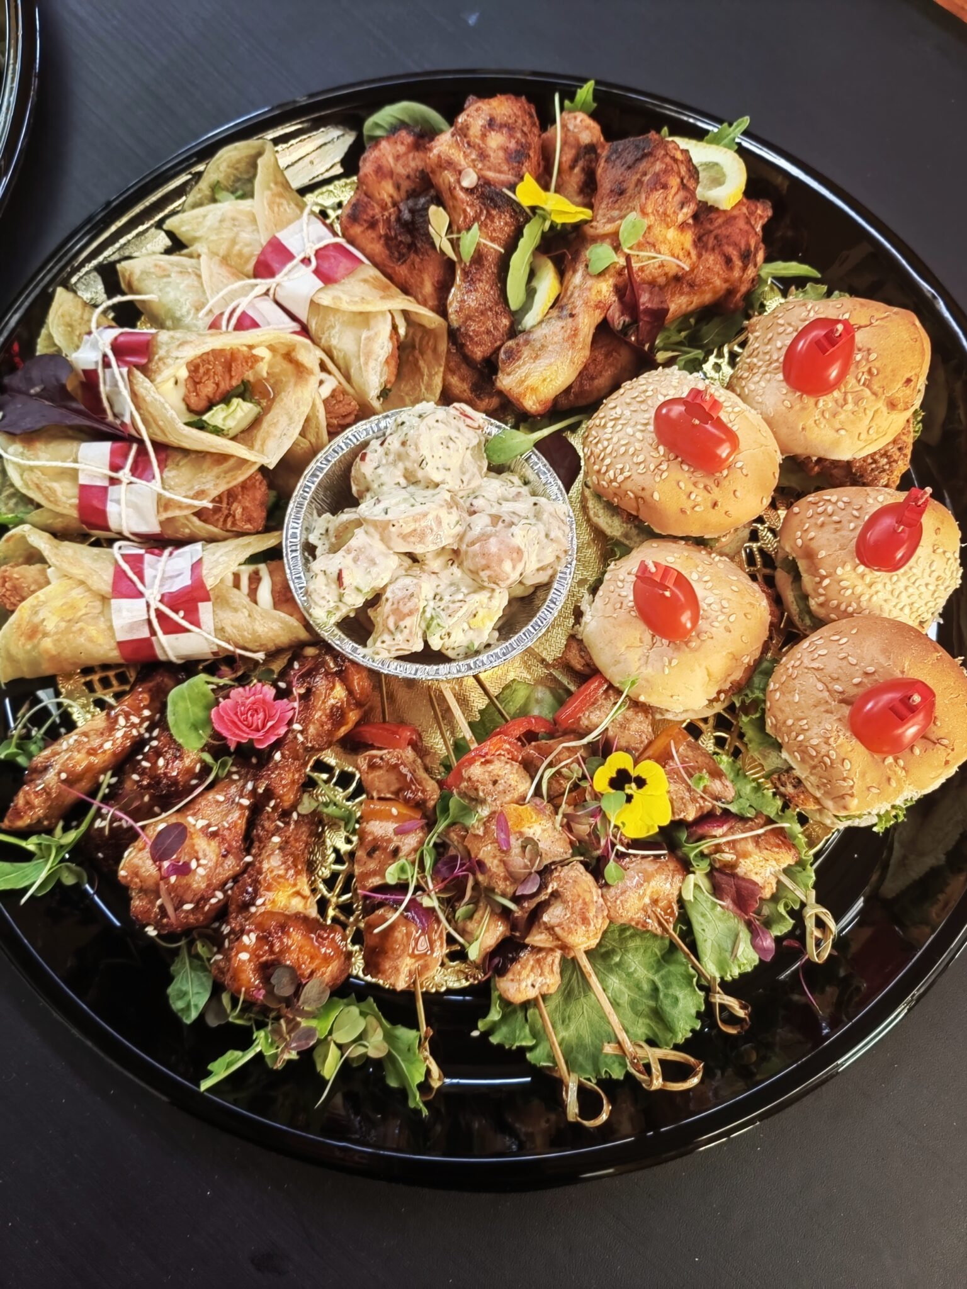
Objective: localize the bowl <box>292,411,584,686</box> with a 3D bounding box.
[{"bbox_3d":[-0.021,-0.036,0.401,0.112,0.040,0.111,0,77,-1],"label":"bowl"}]

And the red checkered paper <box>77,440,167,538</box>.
[{"bbox_3d":[-0.132,-0.056,0.368,0.031,0.026,0.034,-5,76,-2],"label":"red checkered paper"}]

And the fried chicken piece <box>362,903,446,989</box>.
[{"bbox_3d":[-0.029,0.111,0.369,0.031,0.028,0.027,2,76,1],"label":"fried chicken piece"}]

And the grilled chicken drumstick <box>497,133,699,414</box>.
[{"bbox_3d":[0.047,-0.151,0.408,0.046,0.043,0.121,24,77,6],"label":"grilled chicken drumstick"}]

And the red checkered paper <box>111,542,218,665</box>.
[{"bbox_3d":[-0.124,-0.016,0.394,0.034,0.039,0.046,-5,77,-2],"label":"red checkered paper"}]

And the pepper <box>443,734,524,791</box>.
[{"bbox_3d":[0.000,0.044,0.373,0.034,0.014,0.012,-30,77,-7],"label":"pepper"}]

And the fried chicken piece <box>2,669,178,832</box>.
[{"bbox_3d":[-0.152,0.041,0.389,0.079,0.028,0.030,-41,81,-10],"label":"fried chicken piece"}]

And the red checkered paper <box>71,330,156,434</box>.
[{"bbox_3d":[-0.150,-0.108,0.408,0.029,0.034,0.038,7,76,3],"label":"red checkered paper"}]

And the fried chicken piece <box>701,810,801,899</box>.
[{"bbox_3d":[0.101,0.079,0.380,0.035,0.025,0.032,30,78,5],"label":"fried chicken piece"}]

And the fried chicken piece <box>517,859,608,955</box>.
[{"bbox_3d":[0.026,0.088,0.336,0.030,0.025,0.032,41,78,9],"label":"fried chicken piece"}]

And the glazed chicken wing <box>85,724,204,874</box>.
[{"bbox_3d":[-0.116,0.052,0.345,0.037,0.027,0.062,29,77,6],"label":"glazed chicken wing"}]

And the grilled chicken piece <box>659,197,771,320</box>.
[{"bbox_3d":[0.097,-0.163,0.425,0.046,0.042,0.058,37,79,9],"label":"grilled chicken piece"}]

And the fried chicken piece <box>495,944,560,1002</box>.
[{"bbox_3d":[0.017,0.122,0.375,0.023,0.023,0.023,-14,78,-5],"label":"fried chicken piece"}]

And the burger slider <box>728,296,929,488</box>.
[{"bbox_3d":[0.143,-0.105,0.415,0.074,0.053,0.074,0,77,-1],"label":"burger slider"}]

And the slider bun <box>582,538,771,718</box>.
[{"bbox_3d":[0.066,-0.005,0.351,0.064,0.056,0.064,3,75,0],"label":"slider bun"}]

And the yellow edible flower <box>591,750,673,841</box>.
[{"bbox_3d":[0.049,0.049,0.330,0.025,0.010,0.029,2,75,0],"label":"yellow edible flower"}]

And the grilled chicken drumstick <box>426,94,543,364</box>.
[{"bbox_3d":[0.001,-0.173,0.416,0.047,0.043,0.114,2,76,1],"label":"grilled chicken drumstick"}]

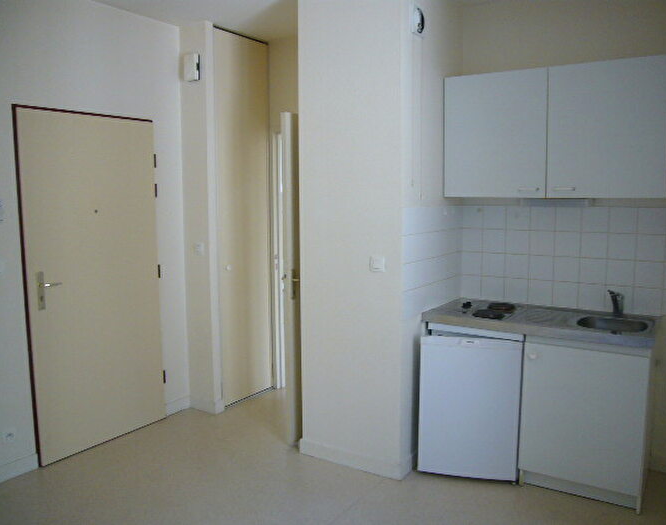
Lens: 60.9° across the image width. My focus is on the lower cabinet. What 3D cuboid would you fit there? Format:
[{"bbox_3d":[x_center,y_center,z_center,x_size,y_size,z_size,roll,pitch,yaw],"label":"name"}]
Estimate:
[{"bbox_3d":[1.399,0.775,3.060,0.599,0.849,0.551,4,8,33],"label":"lower cabinet"}]

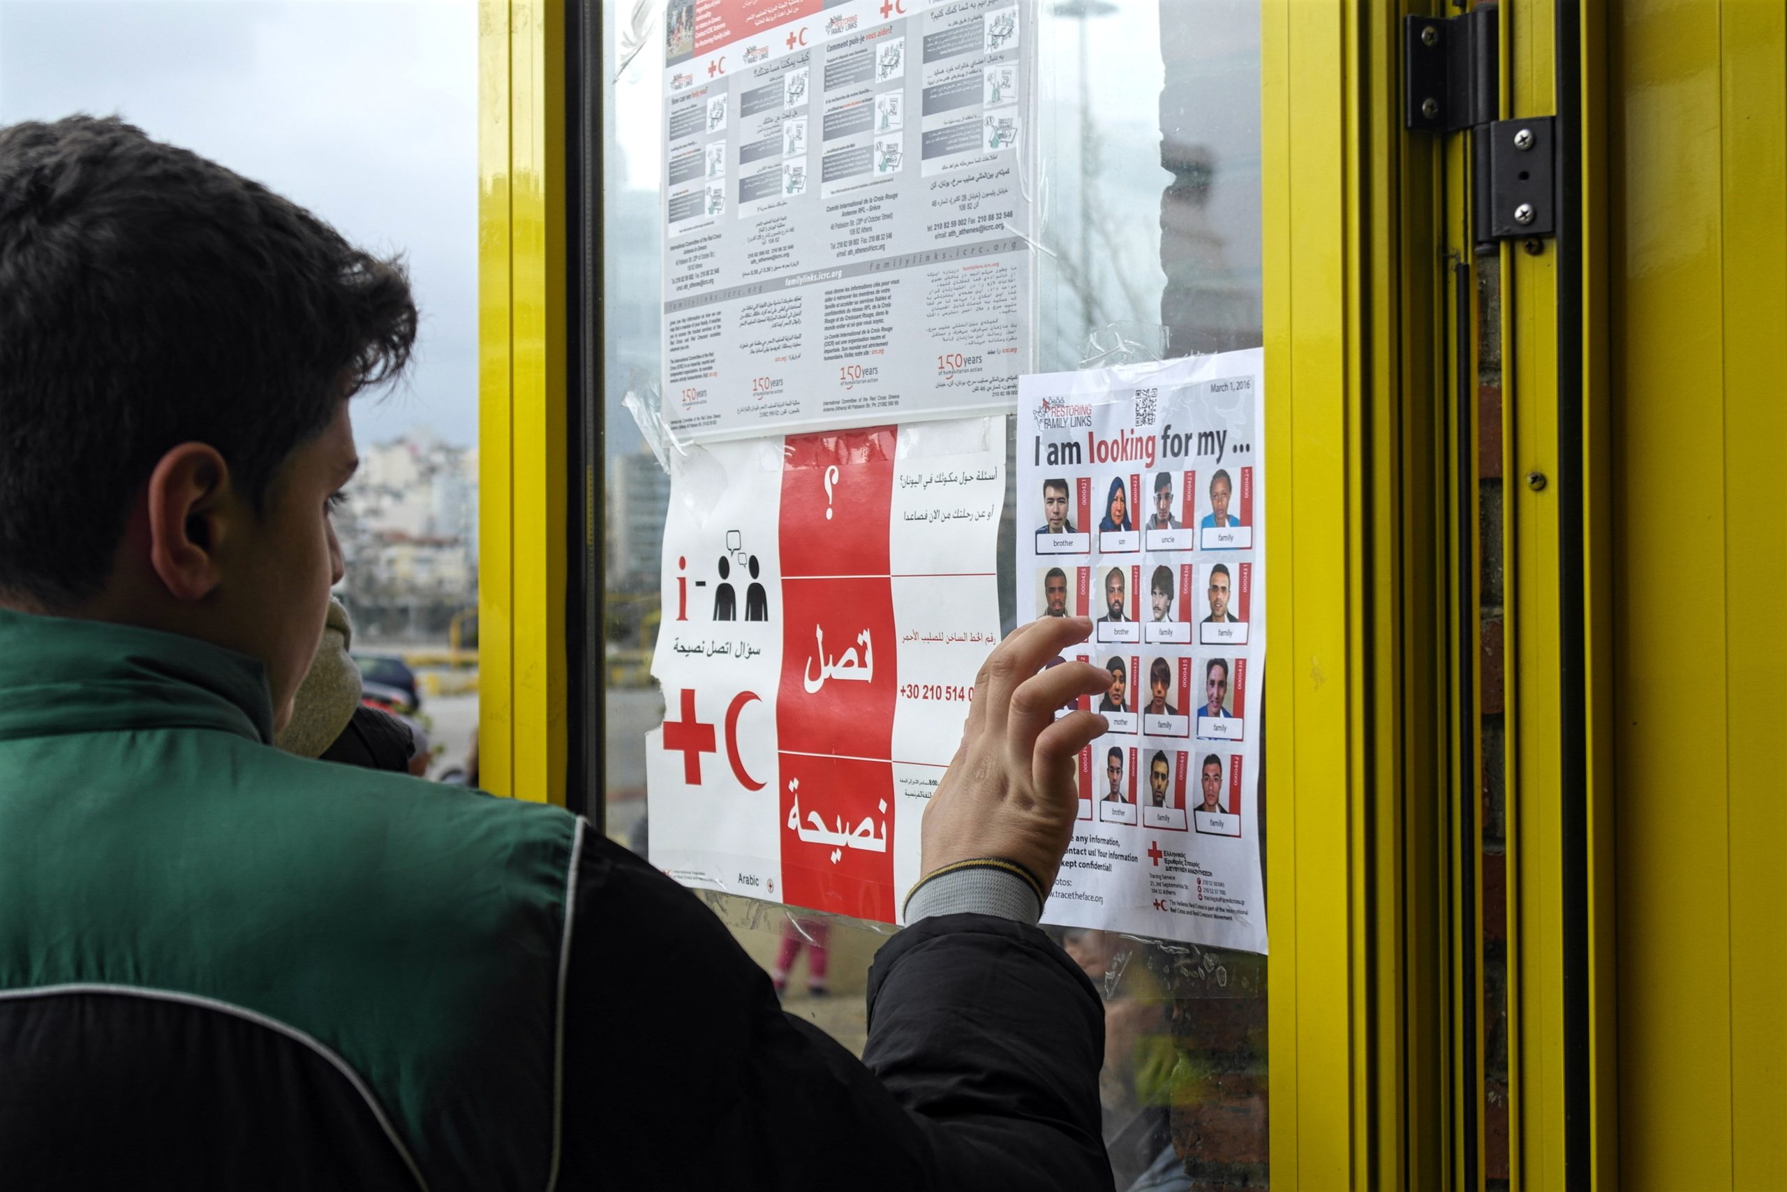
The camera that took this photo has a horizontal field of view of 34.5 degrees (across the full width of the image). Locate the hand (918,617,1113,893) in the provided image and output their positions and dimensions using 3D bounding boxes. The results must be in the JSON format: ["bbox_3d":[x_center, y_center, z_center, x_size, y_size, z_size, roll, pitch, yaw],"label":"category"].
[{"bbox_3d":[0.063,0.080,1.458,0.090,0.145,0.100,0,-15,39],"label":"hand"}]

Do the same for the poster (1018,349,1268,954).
[{"bbox_3d":[0.125,0.028,1.495,0.004,0.297,0.210,0,-1,-33],"label":"poster"}]

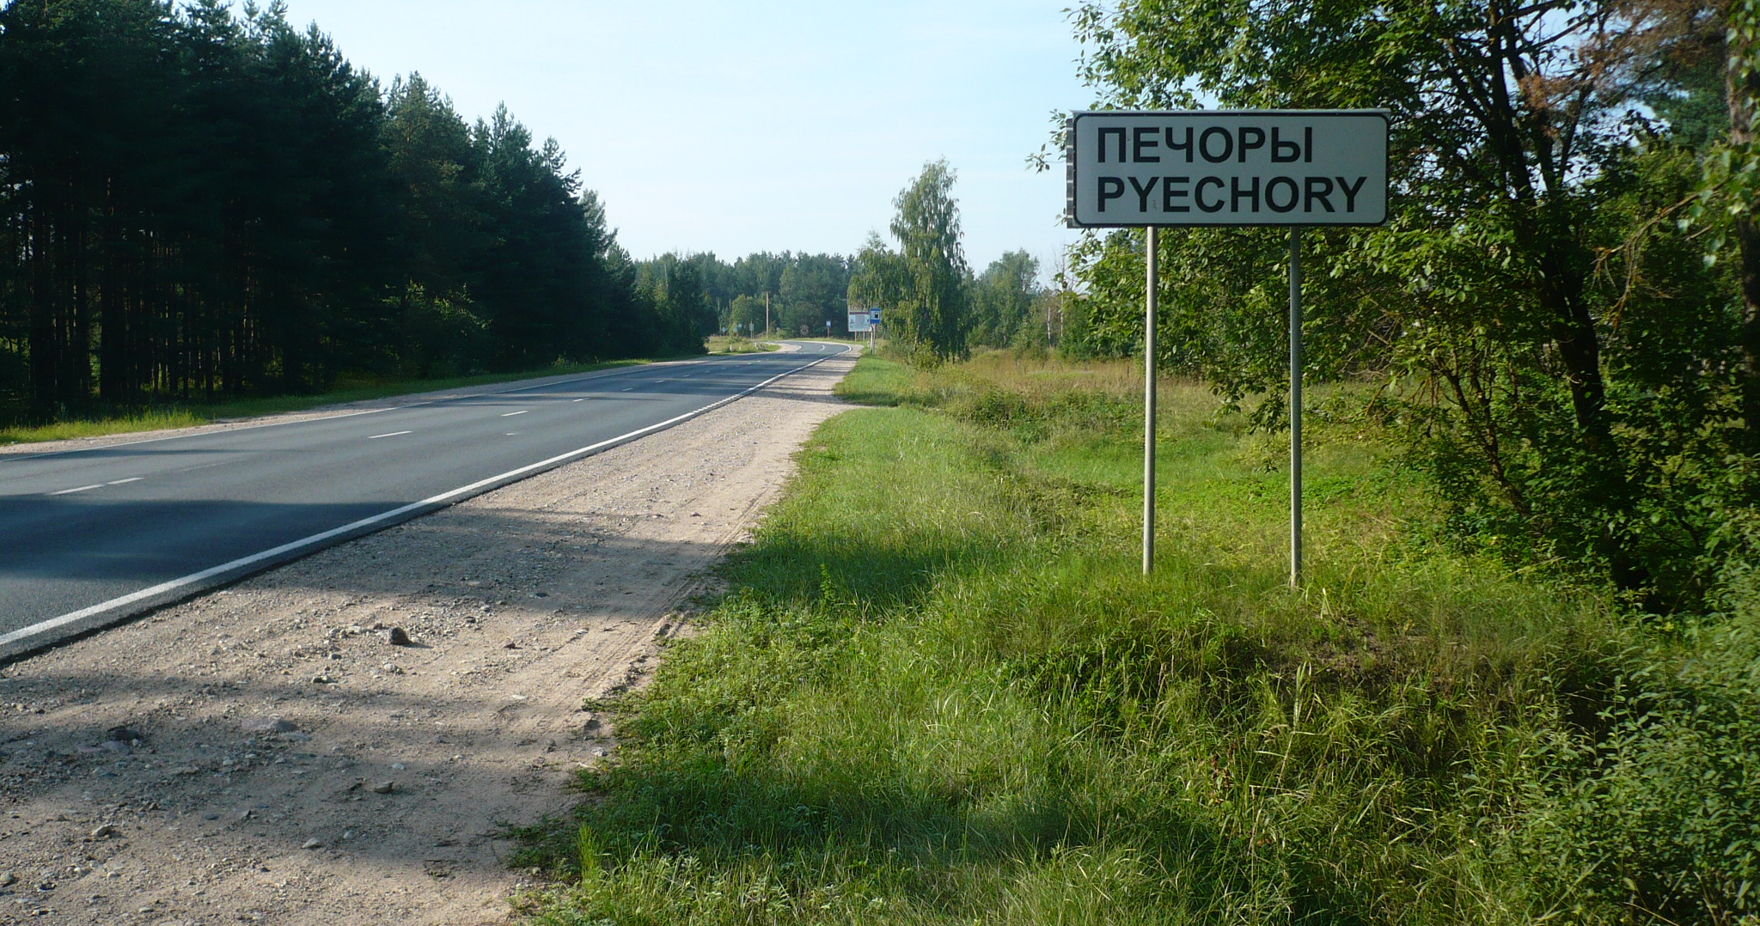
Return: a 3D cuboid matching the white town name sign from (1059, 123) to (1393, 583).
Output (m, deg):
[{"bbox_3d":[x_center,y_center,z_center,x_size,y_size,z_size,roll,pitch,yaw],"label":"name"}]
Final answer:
[{"bbox_3d":[2.060,-0.642,10.561,1.850,2.840,0.180,0,4,2],"label":"white town name sign"}]

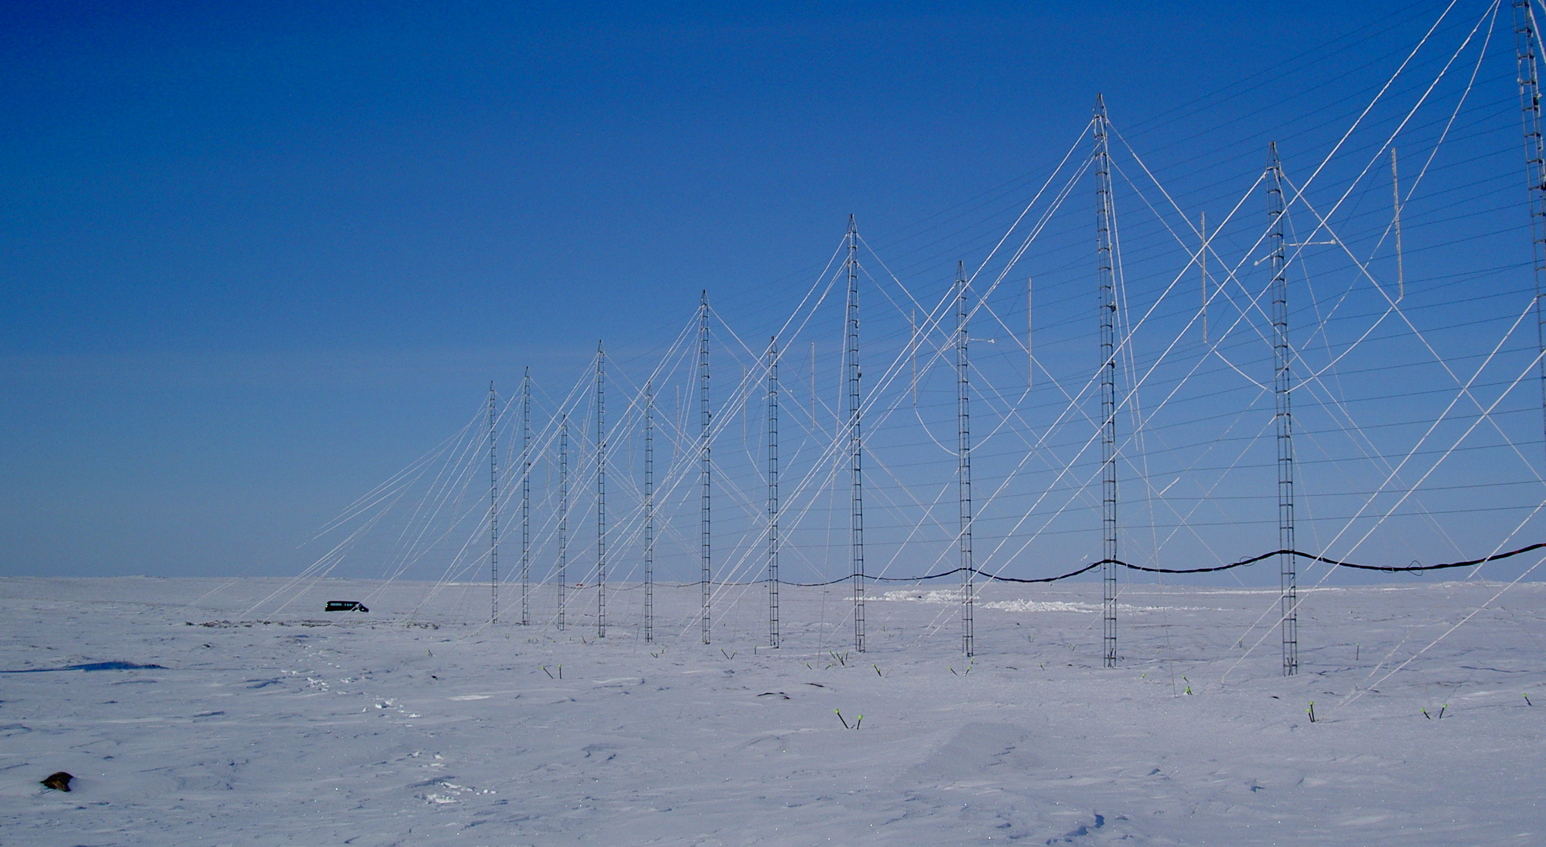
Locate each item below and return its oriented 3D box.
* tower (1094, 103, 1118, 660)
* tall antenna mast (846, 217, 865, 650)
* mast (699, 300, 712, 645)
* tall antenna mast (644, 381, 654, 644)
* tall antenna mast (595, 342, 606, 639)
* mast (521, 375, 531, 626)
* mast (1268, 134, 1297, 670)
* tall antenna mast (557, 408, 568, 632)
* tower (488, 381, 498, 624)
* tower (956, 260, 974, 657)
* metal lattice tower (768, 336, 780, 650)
[{"bbox_3d":[8.846,-1.247,46.377,0.330,15.240,0.350,2,-5,-22],"label":"tower"},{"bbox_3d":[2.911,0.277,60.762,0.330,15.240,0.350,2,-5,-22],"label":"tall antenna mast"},{"bbox_3d":[-2.894,1.832,74.985,0.330,15.240,0.350,2,-5,-22],"label":"mast"},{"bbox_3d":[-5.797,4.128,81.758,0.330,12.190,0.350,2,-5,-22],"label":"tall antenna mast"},{"bbox_3d":[-8.747,3.307,88.988,0.330,15.240,0.350,2,-5,-22],"label":"tall antenna mast"},{"bbox_3d":[-14.545,4.271,102.952,0.330,15.240,0.350,2,-5,-22],"label":"mast"},{"bbox_3d":[11.608,-0.410,39.722,0.330,12.190,0.350,2,-5,-22],"label":"mast"},{"bbox_3d":[-11.553,5.459,96.020,0.330,12.190,0.350,2,-5,-22],"label":"tall antenna mast"},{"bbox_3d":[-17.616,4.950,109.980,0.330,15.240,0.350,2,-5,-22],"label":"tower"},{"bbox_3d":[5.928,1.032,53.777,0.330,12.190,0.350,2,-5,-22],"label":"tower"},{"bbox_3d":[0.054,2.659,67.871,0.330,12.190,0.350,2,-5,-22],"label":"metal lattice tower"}]

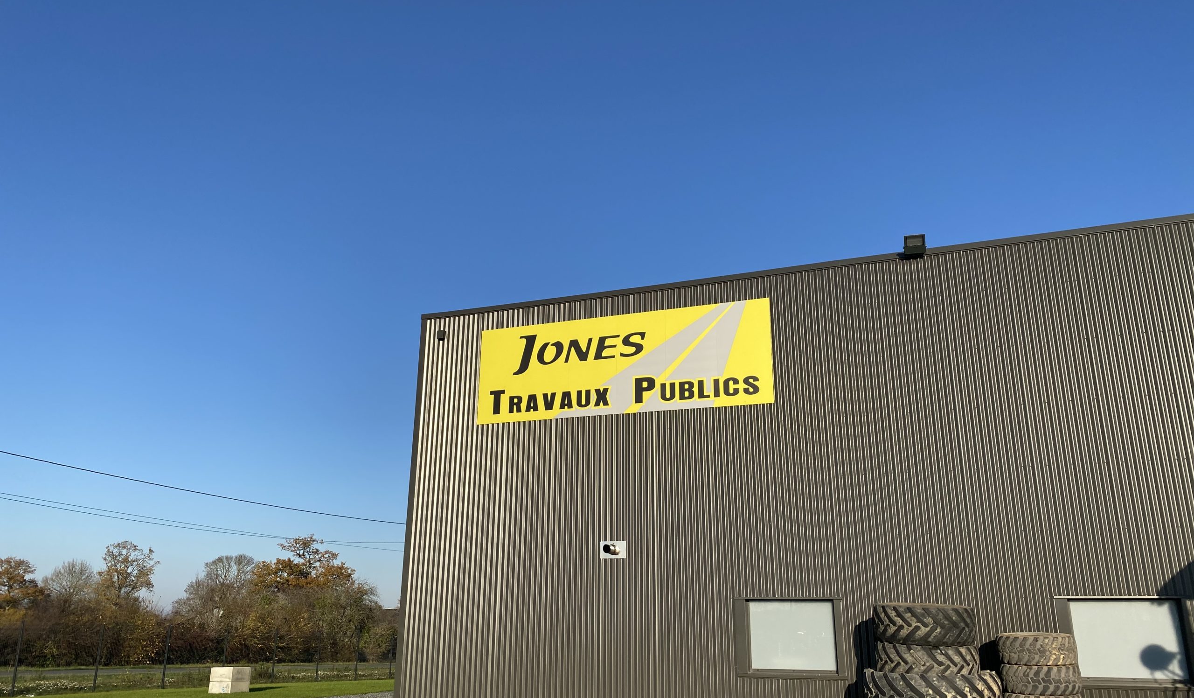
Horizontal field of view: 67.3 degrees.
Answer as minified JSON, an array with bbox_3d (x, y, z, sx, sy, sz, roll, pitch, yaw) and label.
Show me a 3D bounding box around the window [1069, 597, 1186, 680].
[{"bbox_3d":[7.844,4.293,13.272,1.470,1.180,0.120,-6,-19,20],"label":"window"}]

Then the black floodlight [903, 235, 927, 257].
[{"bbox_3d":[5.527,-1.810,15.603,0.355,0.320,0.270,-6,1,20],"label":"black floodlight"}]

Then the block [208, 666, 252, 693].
[{"bbox_3d":[-10.640,9.617,26.063,0.780,0.700,0.780,-6,-19,20],"label":"block"}]

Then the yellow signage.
[{"bbox_3d":[0.389,0.286,17.463,6.000,2.000,0.060,-6,-19,20],"label":"yellow signage"}]

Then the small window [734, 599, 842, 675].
[{"bbox_3d":[3.178,4.801,14.935,1.640,1.220,0.120,-6,-19,20],"label":"small window"}]

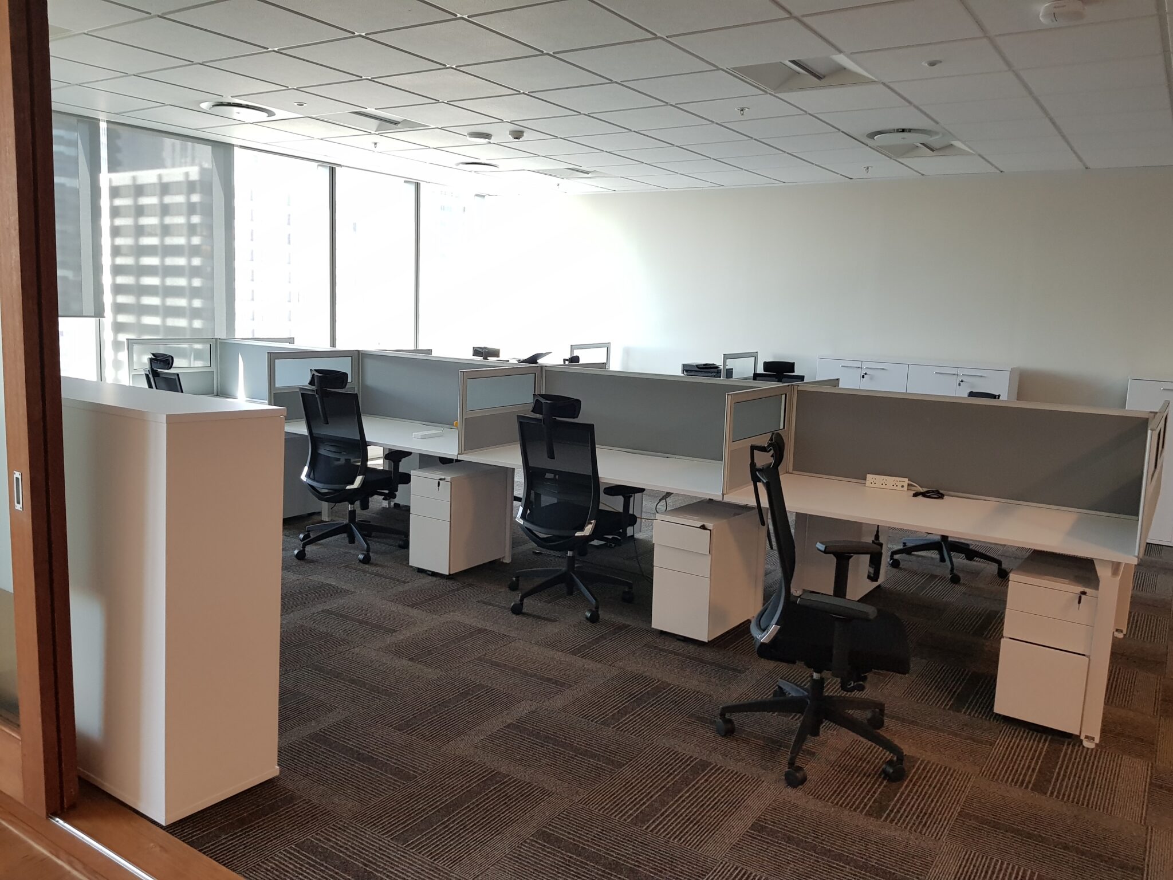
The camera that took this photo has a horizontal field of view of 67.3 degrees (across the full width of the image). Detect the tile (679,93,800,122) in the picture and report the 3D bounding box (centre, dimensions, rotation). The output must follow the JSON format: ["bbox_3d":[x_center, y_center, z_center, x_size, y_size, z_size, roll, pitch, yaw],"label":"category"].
[{"bbox_3d":[0.900,-1.938,5.155,0.590,0.020,0.590,8,10,33],"label":"tile"}]

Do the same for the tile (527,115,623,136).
[{"bbox_3d":[-0.100,-2.074,5.809,0.595,0.020,0.595,8,11,33],"label":"tile"}]

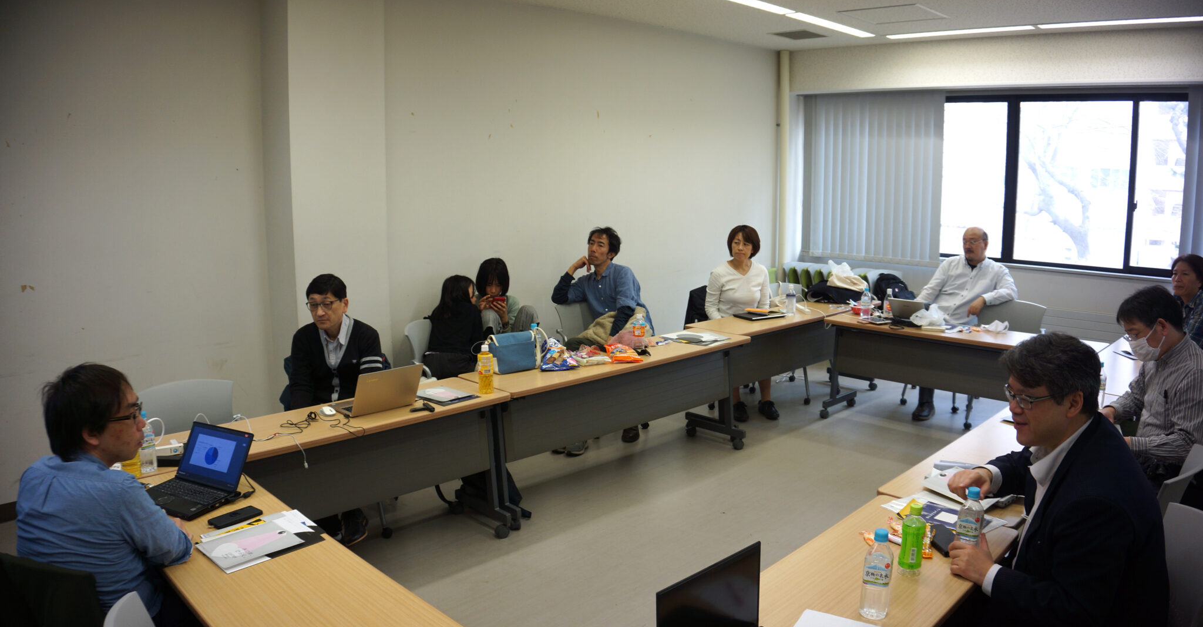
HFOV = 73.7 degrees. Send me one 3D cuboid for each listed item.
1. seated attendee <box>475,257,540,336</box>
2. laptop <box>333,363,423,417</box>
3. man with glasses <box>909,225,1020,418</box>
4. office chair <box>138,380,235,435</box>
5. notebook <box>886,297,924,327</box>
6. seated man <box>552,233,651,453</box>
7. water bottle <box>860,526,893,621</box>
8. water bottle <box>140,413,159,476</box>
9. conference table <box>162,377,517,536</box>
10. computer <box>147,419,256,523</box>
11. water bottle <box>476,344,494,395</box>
[{"bbox_3d":[-0.535,0.074,4.812,0.450,0.760,0.600,-3,10,-20],"label":"seated attendee"},{"bbox_3d":[-0.960,0.303,3.356,0.300,0.200,0.290,-9,14,-44],"label":"laptop"},{"bbox_3d":[2.564,0.062,5.679,0.680,1.300,0.860,7,12,34],"label":"man with glasses"},{"bbox_3d":[-1.597,0.728,3.168,0.560,0.810,0.570,10,14,44],"label":"office chair"},{"bbox_3d":[2.069,-0.020,5.412,0.260,0.165,0.260,7,12,34],"label":"notebook"},{"bbox_3d":[-0.010,0.119,5.250,0.630,1.300,0.820,2,10,7],"label":"seated man"},{"bbox_3d":[0.601,0.567,1.750,0.066,0.207,0.066,10,13,44],"label":"water bottle"},{"bbox_3d":[-1.515,0.436,2.687,0.066,0.208,0.066,-9,14,-42],"label":"water bottle"},{"bbox_3d":[-1.190,0.782,3.235,0.460,0.710,1.800,10,14,44],"label":"conference table"},{"bbox_3d":[-1.229,0.469,2.411,0.285,0.190,0.300,4,10,21],"label":"computer"},{"bbox_3d":[-0.524,0.255,3.620,0.070,0.216,0.070,0,10,0],"label":"water bottle"}]

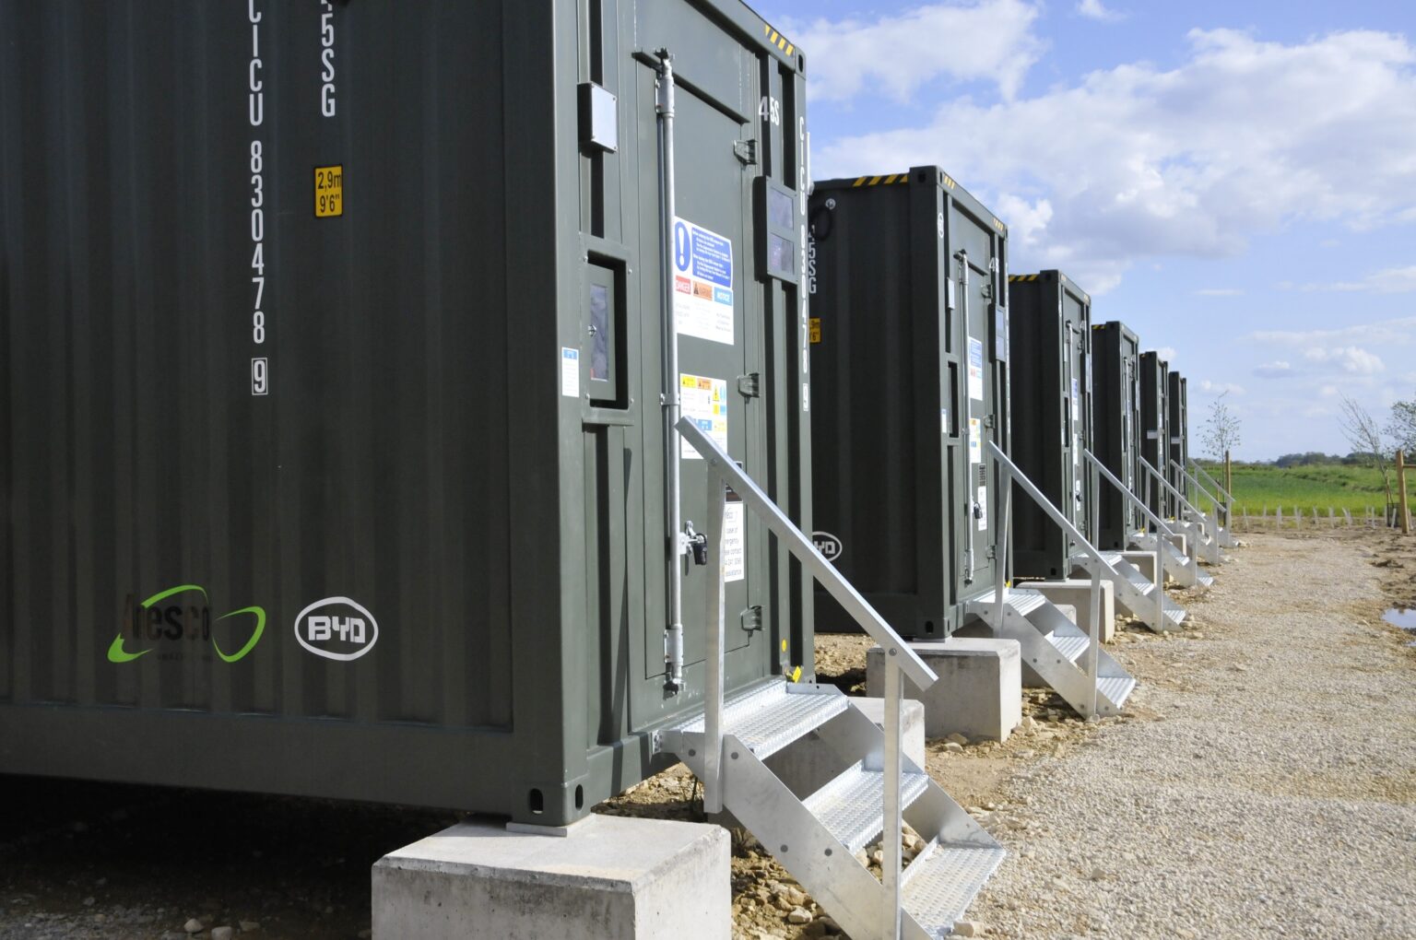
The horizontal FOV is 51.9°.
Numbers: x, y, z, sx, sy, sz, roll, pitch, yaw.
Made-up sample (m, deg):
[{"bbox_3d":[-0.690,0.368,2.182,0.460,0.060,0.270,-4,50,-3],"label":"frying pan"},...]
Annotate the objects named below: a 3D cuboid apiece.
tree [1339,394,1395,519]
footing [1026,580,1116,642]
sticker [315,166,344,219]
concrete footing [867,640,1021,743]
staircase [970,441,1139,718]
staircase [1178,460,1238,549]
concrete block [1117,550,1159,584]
[{"bbox_3d":[16.915,-0.284,37.321,1.420,3.380,1.278,-1,0,24],"label":"tree"},{"bbox_3d":[3.321,1.313,13.501,0.800,0.510,0.700,-1,0,22],"label":"footing"},{"bbox_3d":[-1.193,-0.876,4.566,0.105,0.155,0.010,-1,0,22],"label":"sticker"},{"bbox_3d":[1.437,1.317,8.809,0.800,0.505,0.700,-1,0,22],"label":"concrete footing"},{"bbox_3d":[2.317,0.692,9.739,1.000,1.755,1.120,-1,0,22],"label":"staircase"},{"bbox_3d":[9.827,0.649,28.428,1.000,1.755,1.120,-1,0,22],"label":"staircase"},{"bbox_3d":[5.232,1.304,18.247,0.790,0.527,0.600,-1,0,22],"label":"concrete block"}]

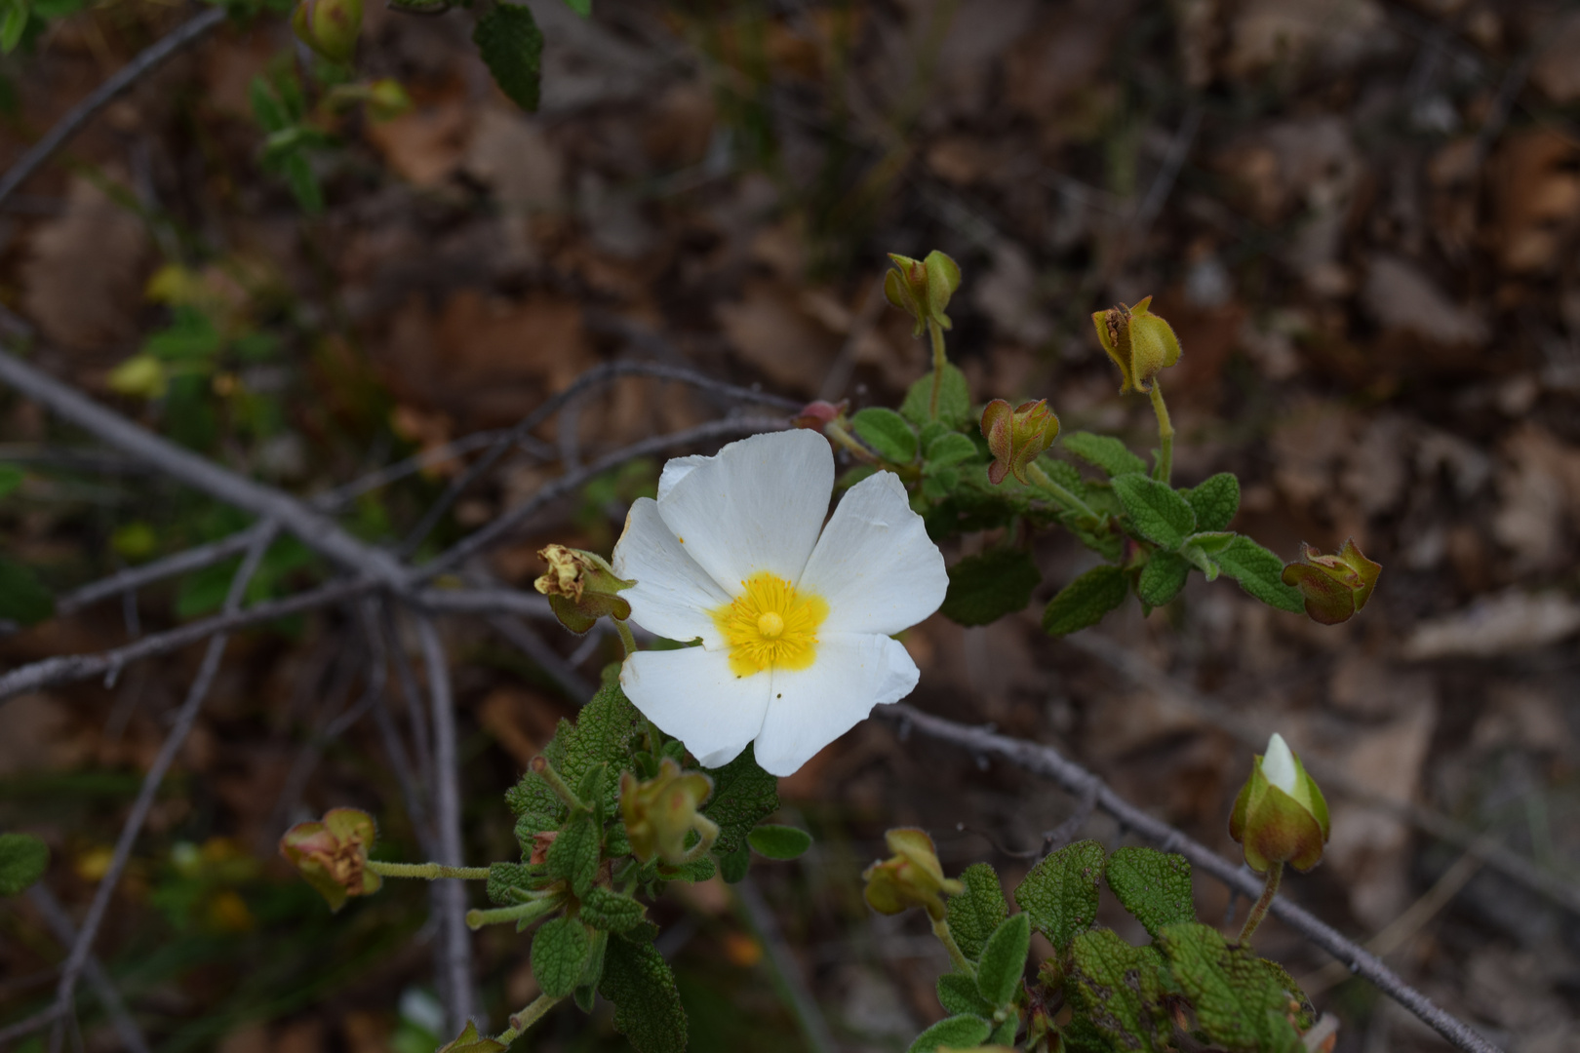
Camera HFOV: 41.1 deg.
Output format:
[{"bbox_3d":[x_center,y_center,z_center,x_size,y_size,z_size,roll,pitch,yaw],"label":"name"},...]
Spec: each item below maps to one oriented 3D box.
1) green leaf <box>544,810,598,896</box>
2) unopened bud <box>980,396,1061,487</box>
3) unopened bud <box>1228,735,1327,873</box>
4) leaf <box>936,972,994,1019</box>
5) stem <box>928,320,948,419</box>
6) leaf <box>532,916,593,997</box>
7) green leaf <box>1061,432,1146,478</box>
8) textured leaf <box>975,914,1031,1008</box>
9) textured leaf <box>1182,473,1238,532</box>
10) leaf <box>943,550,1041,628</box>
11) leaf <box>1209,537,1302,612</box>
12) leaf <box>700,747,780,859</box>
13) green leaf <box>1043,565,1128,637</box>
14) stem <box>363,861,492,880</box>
[{"bbox_3d":[-0.033,0.052,0.335,0.008,0.006,0.014,3,79,6],"label":"green leaf"},{"bbox_3d":[0.032,-0.012,0.291,0.011,0.013,0.011,6,30,-4],"label":"unopened bud"},{"bbox_3d":[0.067,0.038,0.289,0.014,0.019,0.013,0,12,0],"label":"unopened bud"},{"bbox_3d":[0.024,0.064,0.286,0.010,0.003,0.007,26,53,-18],"label":"leaf"},{"bbox_3d":[0.022,-0.023,0.314,0.002,0.015,0.002,1,8,0],"label":"stem"},{"bbox_3d":[-0.034,0.064,0.314,0.009,0.004,0.013,4,66,5],"label":"leaf"},{"bbox_3d":[0.048,-0.010,0.318,0.016,0.003,0.008,28,49,30],"label":"green leaf"},{"bbox_3d":[0.029,0.059,0.285,0.007,0.014,0.003,20,15,18],"label":"textured leaf"},{"bbox_3d":[0.066,-0.004,0.333,0.008,0.004,0.013,35,69,23],"label":"textured leaf"},{"bbox_3d":[0.037,0.010,0.385,0.022,0.005,0.012,-30,67,-21],"label":"leaf"},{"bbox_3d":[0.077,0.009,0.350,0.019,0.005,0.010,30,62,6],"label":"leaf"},{"bbox_3d":[-0.008,0.042,0.325,0.015,0.005,0.020,39,68,11],"label":"leaf"},{"bbox_3d":[0.052,0.013,0.365,0.019,0.005,0.009,-36,65,-12],"label":"green leaf"},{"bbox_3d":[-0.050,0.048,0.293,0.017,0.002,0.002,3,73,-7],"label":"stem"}]

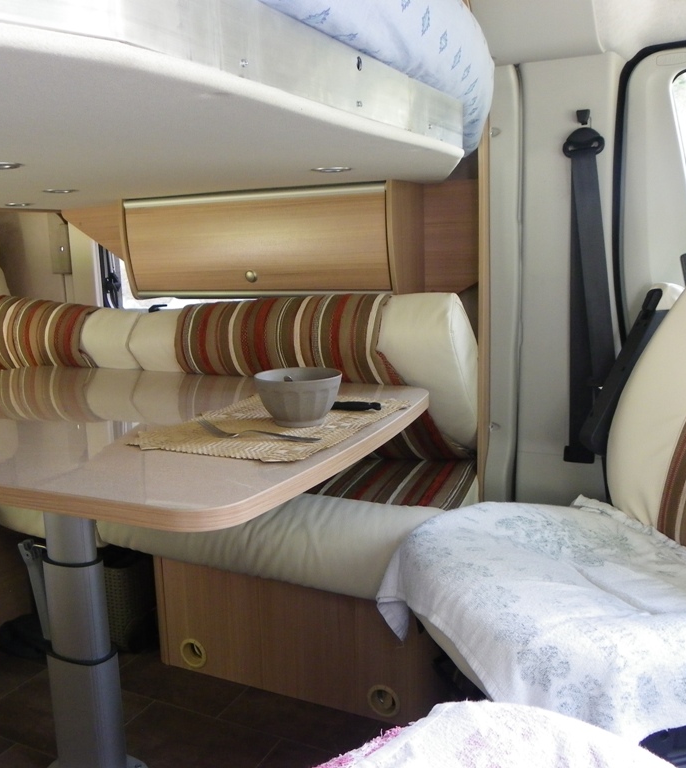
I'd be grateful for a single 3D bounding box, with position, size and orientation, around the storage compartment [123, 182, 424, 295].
[{"bbox_3d":[-0.180,-0.366,2.003,0.725,0.265,0.275,3,10,24],"label":"storage compartment"}]

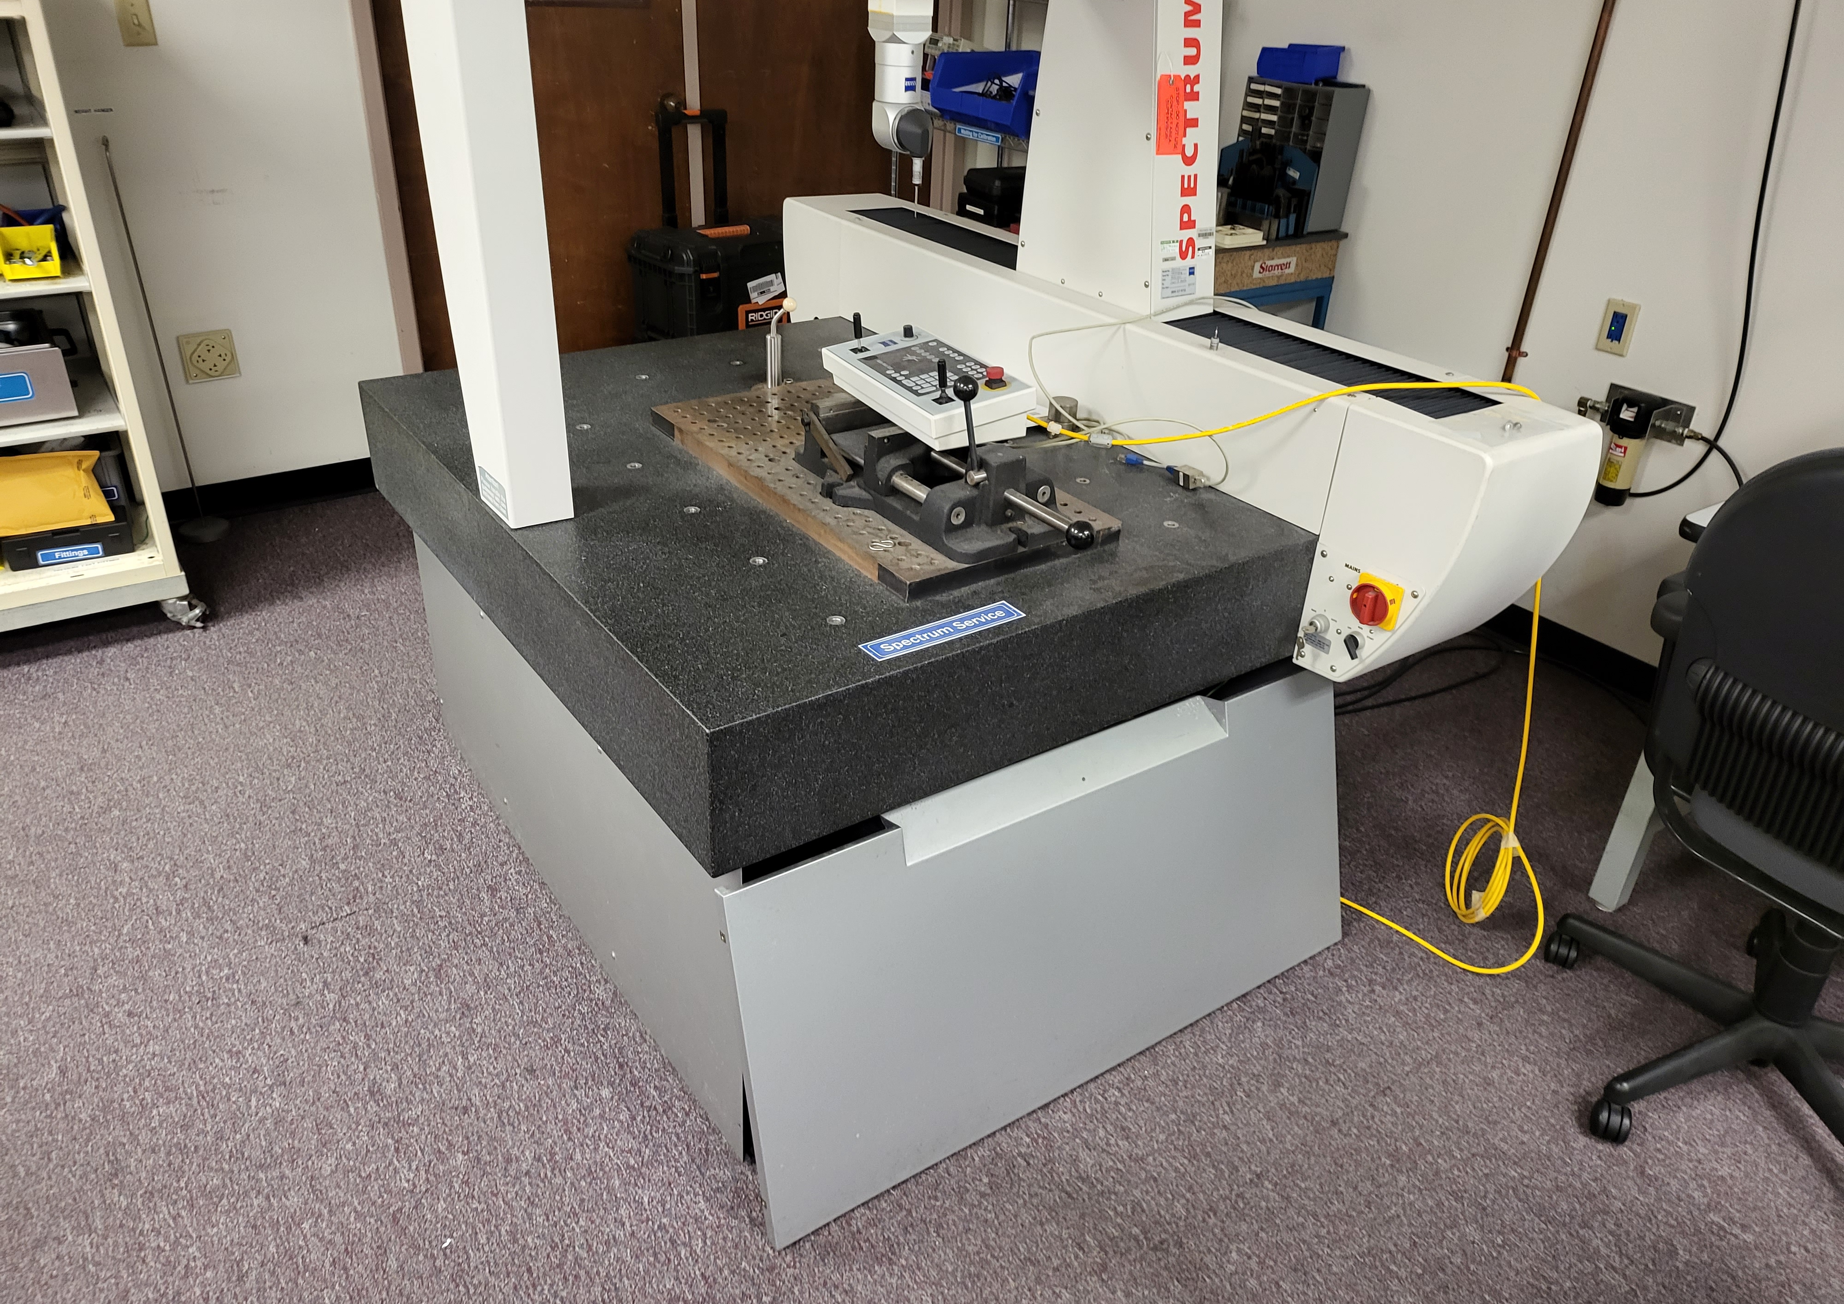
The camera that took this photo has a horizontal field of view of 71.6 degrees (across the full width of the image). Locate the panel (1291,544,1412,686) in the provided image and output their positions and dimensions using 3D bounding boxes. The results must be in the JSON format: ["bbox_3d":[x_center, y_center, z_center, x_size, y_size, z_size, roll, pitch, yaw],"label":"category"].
[{"bbox_3d":[0.627,-0.032,1.901,0.050,0.210,0.183,-17,36,-32],"label":"panel"}]

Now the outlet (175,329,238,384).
[{"bbox_3d":[-1.833,-0.759,3.291,0.123,0.123,0.014,-17,36,-32],"label":"outlet"}]

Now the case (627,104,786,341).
[{"bbox_3d":[-0.570,-1.125,3.937,0.495,0.999,0.376,-17,36,-32],"label":"case"}]

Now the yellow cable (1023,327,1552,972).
[{"bbox_3d":[0.637,0.026,2.082,1.019,0.970,0.267,6,30,5],"label":"yellow cable"}]

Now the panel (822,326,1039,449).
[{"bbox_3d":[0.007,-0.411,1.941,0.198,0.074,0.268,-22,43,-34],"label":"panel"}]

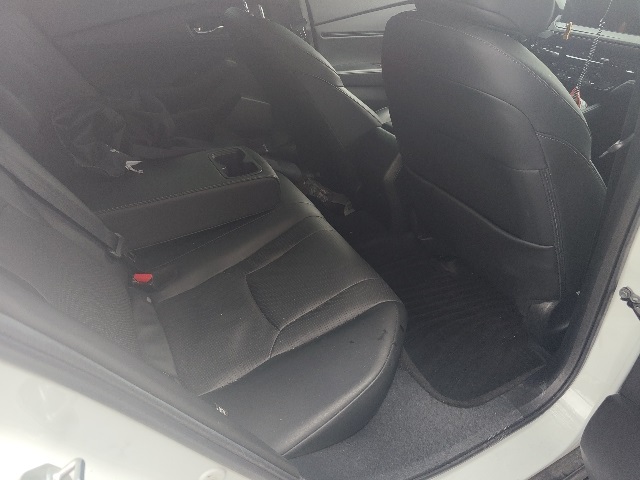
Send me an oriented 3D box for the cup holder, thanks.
[{"bbox_3d":[-0.206,-0.165,1.049,0.092,0.060,0.145,-15,39,-23],"label":"cup holder"}]

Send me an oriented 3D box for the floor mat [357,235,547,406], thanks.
[{"bbox_3d":[0.348,0.212,1.283,0.400,0.050,0.550,-15,39,-23],"label":"floor mat"}]

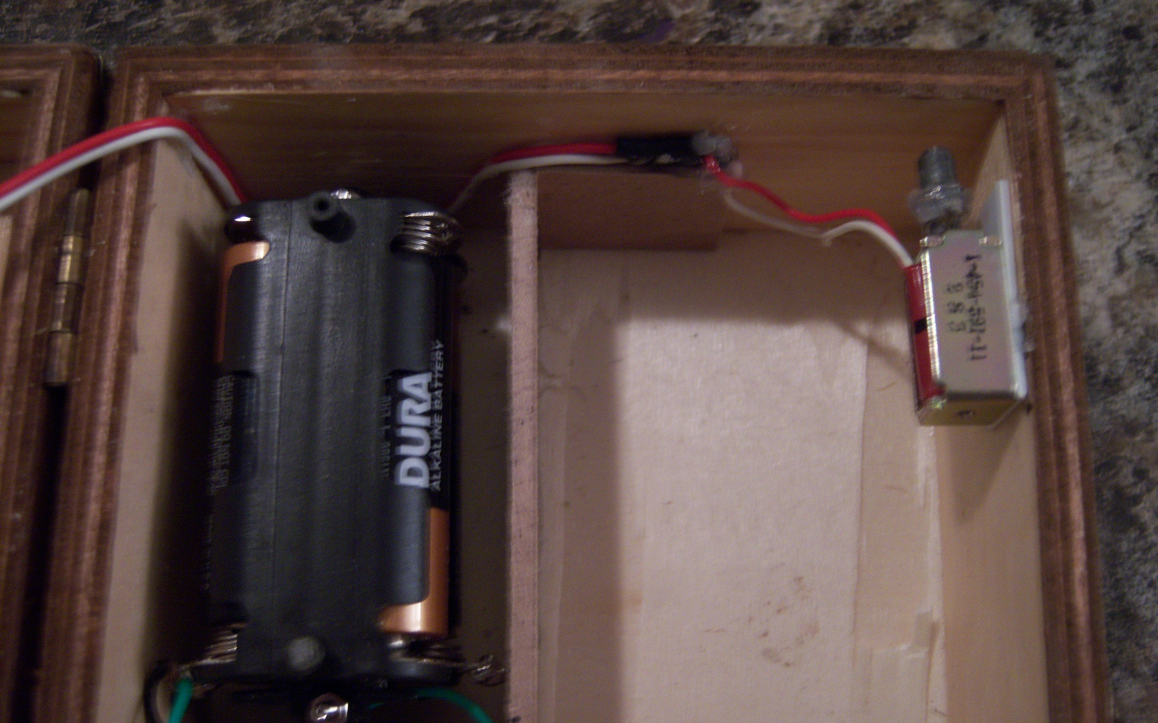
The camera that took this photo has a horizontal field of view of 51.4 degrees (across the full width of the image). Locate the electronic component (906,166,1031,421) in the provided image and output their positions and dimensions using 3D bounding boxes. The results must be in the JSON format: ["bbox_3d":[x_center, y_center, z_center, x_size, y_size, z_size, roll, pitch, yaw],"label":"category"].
[{"bbox_3d":[0.043,-0.006,0.137,0.009,0.011,0.025,1,70,4],"label":"electronic component"}]

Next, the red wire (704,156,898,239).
[{"bbox_3d":[0.027,-0.020,0.149,0.024,0.008,0.005,20,78,8],"label":"red wire"}]

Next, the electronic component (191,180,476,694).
[{"bbox_3d":[-0.031,0.011,0.158,0.031,0.029,0.059,-1,76,3],"label":"electronic component"}]

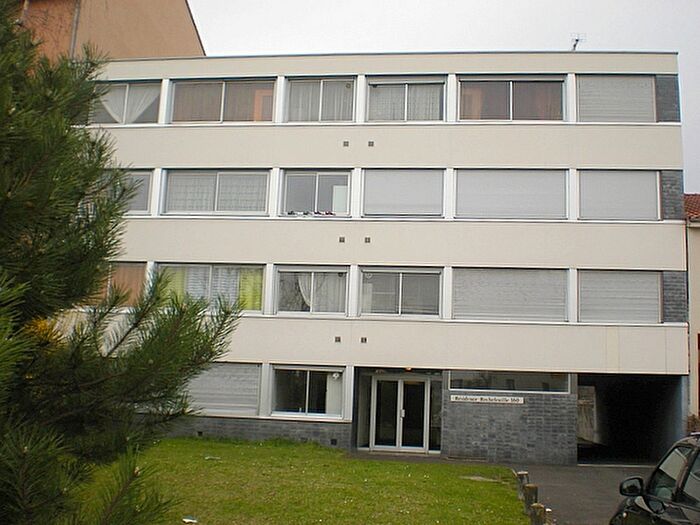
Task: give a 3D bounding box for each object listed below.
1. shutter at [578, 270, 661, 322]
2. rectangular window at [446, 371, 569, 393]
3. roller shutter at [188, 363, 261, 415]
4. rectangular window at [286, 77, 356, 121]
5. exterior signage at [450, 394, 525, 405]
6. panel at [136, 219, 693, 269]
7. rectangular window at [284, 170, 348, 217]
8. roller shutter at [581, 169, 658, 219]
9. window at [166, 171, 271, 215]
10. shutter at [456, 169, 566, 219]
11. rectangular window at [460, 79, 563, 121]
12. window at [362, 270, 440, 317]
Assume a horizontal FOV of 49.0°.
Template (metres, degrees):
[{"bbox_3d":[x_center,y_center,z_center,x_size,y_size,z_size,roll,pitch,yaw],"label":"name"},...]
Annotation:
[{"bbox_3d":[7.062,0.892,20.201,2.055,1.324,0.100,1,-9,7],"label":"shutter"},{"bbox_3d":[4.194,3.145,20.264,3.141,0.546,0.100,1,-9,7],"label":"rectangular window"},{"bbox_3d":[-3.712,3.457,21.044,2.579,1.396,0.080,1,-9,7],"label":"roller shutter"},{"bbox_3d":[-0.835,-4.633,22.137,1.984,1.299,0.120,1,-9,7],"label":"rectangular window"},{"bbox_3d":[3.613,3.604,20.224,1.917,0.170,0.040,1,-9,7],"label":"exterior signage"},{"bbox_3d":[0.287,-0.601,21.867,17.774,1.373,0.250,1,-10,7],"label":"panel"},{"bbox_3d":[-0.926,-1.899,21.682,1.880,1.260,0.120,1,-9,7],"label":"rectangular window"},{"bbox_3d":[7.455,-1.867,21.293,2.199,1.441,0.150,1,-10,7],"label":"roller shutter"},{"bbox_3d":[-3.817,-2.000,22.042,2.985,1.274,0.130,1,-9,7],"label":"window"},{"bbox_3d":[4.389,-1.848,20.956,2.923,1.321,0.130,1,-9,7],"label":"shutter"},{"bbox_3d":[4.504,-4.522,21.494,2.898,1.239,0.120,1,-9,7],"label":"rectangular window"},{"bbox_3d":[1.396,0.856,20.941,2.193,1.246,0.120,1,-9,7],"label":"window"}]

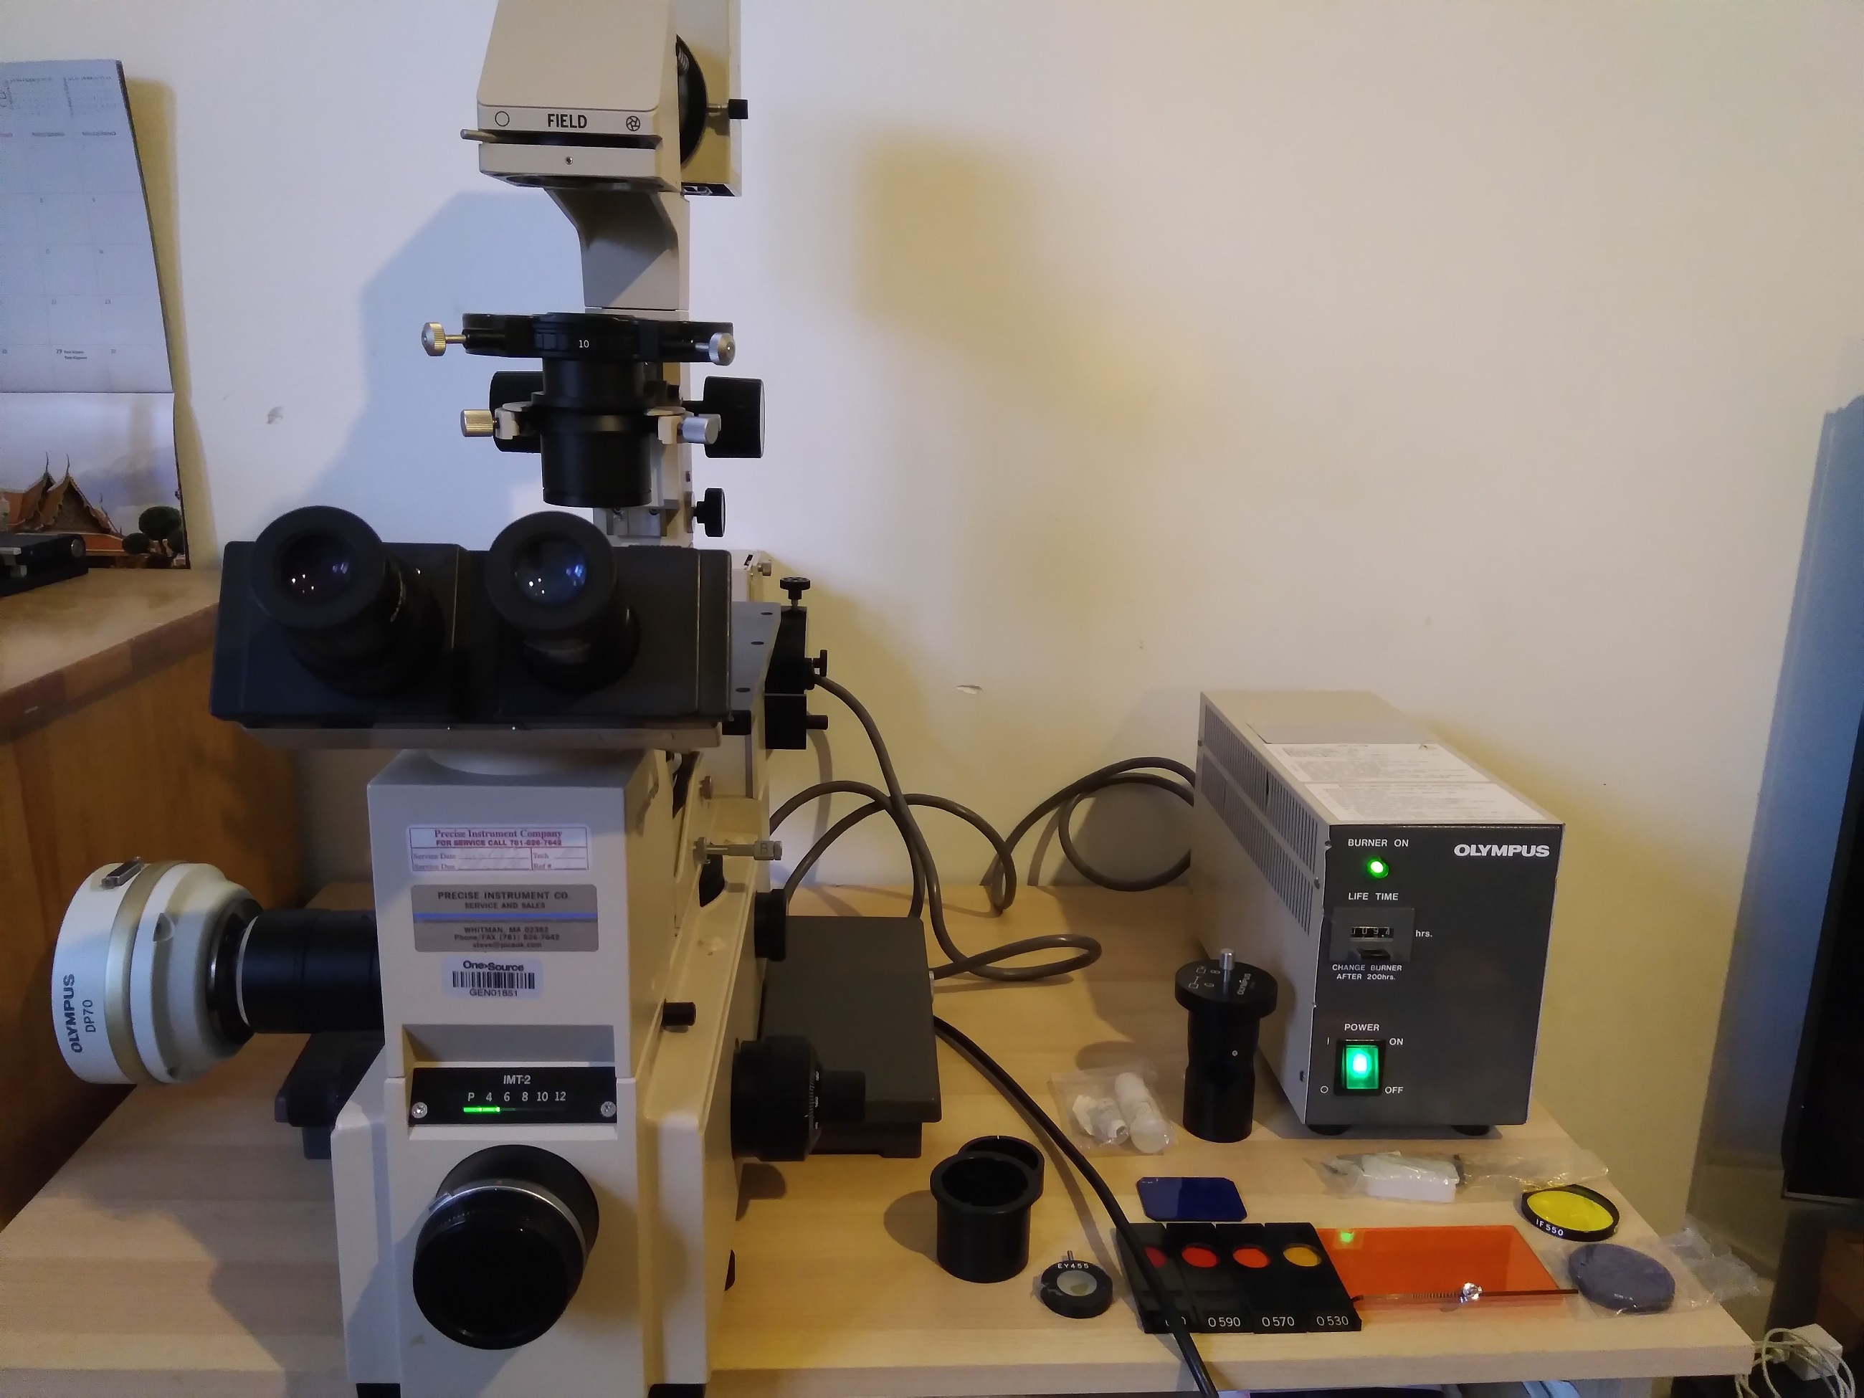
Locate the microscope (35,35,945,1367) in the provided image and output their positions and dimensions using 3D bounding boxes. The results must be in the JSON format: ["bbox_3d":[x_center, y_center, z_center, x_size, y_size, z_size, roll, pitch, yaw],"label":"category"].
[{"bbox_3d":[-0.191,-0.074,0.734,0.396,0.640,0.575,0,14,-3],"label":"microscope"}]

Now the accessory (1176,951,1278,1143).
[{"bbox_3d":[0.162,0.189,0.808,0.055,0.106,0.055,0,14,-3],"label":"accessory"}]

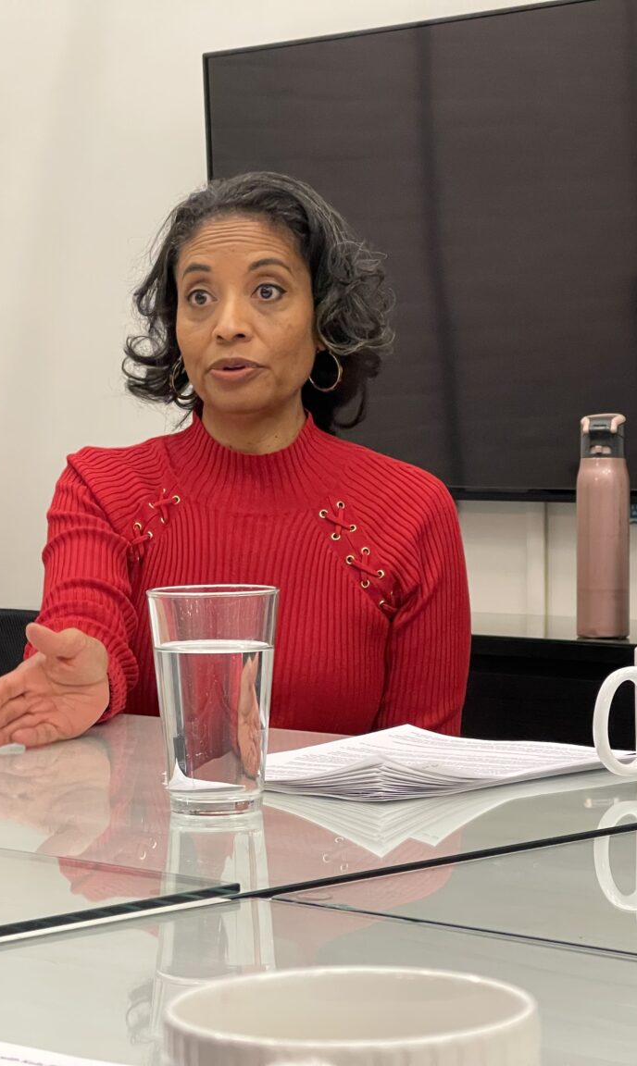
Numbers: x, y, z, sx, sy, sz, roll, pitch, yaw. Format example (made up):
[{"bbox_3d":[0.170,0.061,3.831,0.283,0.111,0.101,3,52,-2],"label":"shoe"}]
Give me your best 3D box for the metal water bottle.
[{"bbox_3d":[0.374,-0.010,3.460,0.070,0.292,0.070,0,2,11],"label":"metal water bottle"}]

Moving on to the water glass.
[{"bbox_3d":[-0.069,0.111,1.755,0.087,0.146,0.087,0,2,0],"label":"water glass"}]

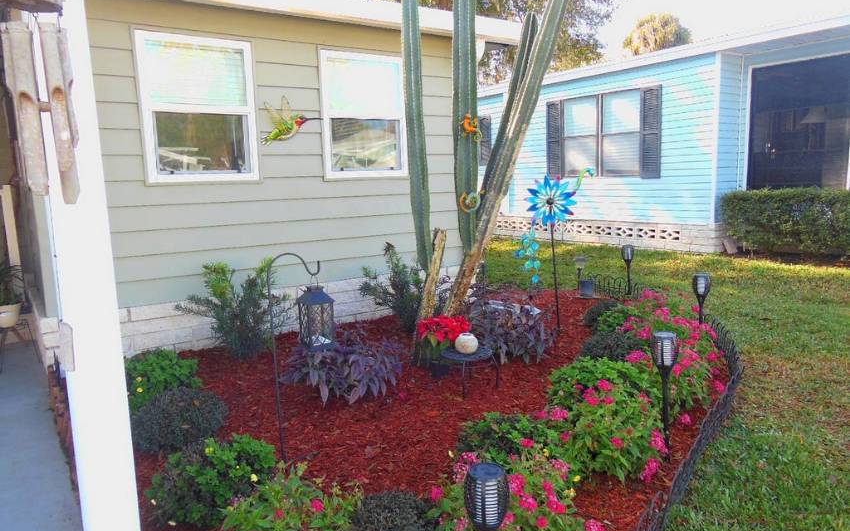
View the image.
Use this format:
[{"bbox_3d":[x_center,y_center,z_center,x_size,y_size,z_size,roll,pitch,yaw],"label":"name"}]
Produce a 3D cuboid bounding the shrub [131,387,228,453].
[{"bbox_3d":[-1.208,0.728,3.017,0.459,0.254,0.459,-5,8,-23],"label":"shrub"}]

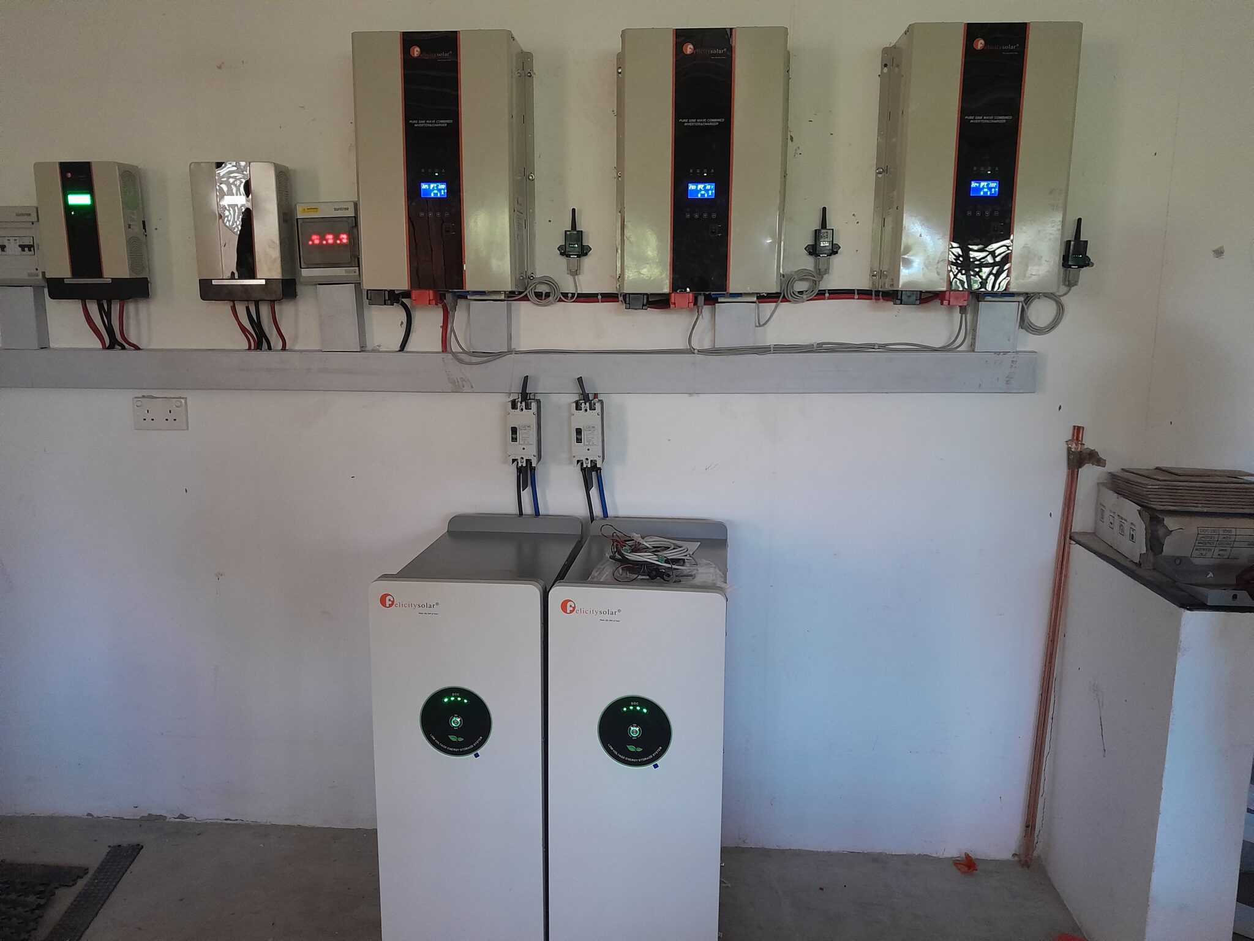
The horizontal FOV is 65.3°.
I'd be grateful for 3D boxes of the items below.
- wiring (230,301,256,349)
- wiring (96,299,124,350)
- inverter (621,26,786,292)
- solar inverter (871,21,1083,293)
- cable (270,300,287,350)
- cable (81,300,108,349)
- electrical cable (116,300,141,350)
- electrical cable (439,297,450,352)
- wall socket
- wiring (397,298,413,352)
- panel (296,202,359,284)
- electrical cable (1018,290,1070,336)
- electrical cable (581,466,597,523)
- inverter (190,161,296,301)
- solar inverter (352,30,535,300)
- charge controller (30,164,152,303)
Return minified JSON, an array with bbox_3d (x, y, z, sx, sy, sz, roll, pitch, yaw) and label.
[{"bbox_3d":[-0.982,-0.371,2.502,0.059,0.119,0.040,1,10,3],"label":"wiring"},{"bbox_3d":[-1.332,-0.375,2.523,0.057,0.123,0.040,1,10,3],"label":"wiring"},{"bbox_3d":[0.177,-0.709,2.316,0.410,0.582,0.190,1,10,3],"label":"inverter"},{"bbox_3d":[0.807,-0.705,2.266,0.413,0.575,0.185,1,11,4],"label":"solar inverter"},{"bbox_3d":[-0.890,-0.371,2.496,0.039,0.121,0.035,1,10,3],"label":"cable"},{"bbox_3d":[-1.385,-0.379,2.542,0.072,0.129,0.040,1,11,4],"label":"cable"},{"bbox_3d":[-1.283,-0.376,2.520,0.055,0.125,0.035,1,10,3],"label":"electrical cable"},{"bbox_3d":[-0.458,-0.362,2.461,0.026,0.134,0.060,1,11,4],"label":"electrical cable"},{"bbox_3d":[-1.242,-0.150,2.608,0.147,0.087,0.012,1,11,4],"label":"wall socket"},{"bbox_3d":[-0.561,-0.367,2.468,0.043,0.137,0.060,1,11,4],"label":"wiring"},{"bbox_3d":[-0.740,-0.566,2.449,0.152,0.194,0.095,1,10,3],"label":"panel"},{"bbox_3d":[1.018,-0.384,2.393,0.117,0.106,0.035,1,10,3],"label":"electrical cable"},{"bbox_3d":[-0.099,0.064,2.534,0.036,0.145,0.030,1,10,3],"label":"electrical cable"},{"bbox_3d":[-0.962,-0.597,2.463,0.213,0.332,0.093,1,11,4],"label":"inverter"},{"bbox_3d":[-0.441,-0.722,2.353,0.410,0.582,0.190,1,10,3],"label":"solar inverter"},{"bbox_3d":[-1.359,-0.606,2.491,0.213,0.332,0.093,1,11,4],"label":"charge controller"}]

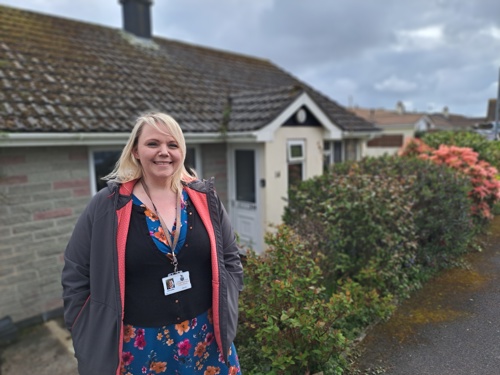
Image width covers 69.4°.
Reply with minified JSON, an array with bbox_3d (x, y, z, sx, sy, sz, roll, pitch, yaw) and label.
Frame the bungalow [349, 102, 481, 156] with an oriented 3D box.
[{"bbox_3d":[9.840,-3.693,24.913,13.000,4.600,8.500,-9,10,-44],"label":"bungalow"}]

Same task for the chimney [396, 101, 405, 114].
[{"bbox_3d":[10.714,-5.695,25.707,0.500,1.050,0.500,-9,10,-44],"label":"chimney"}]

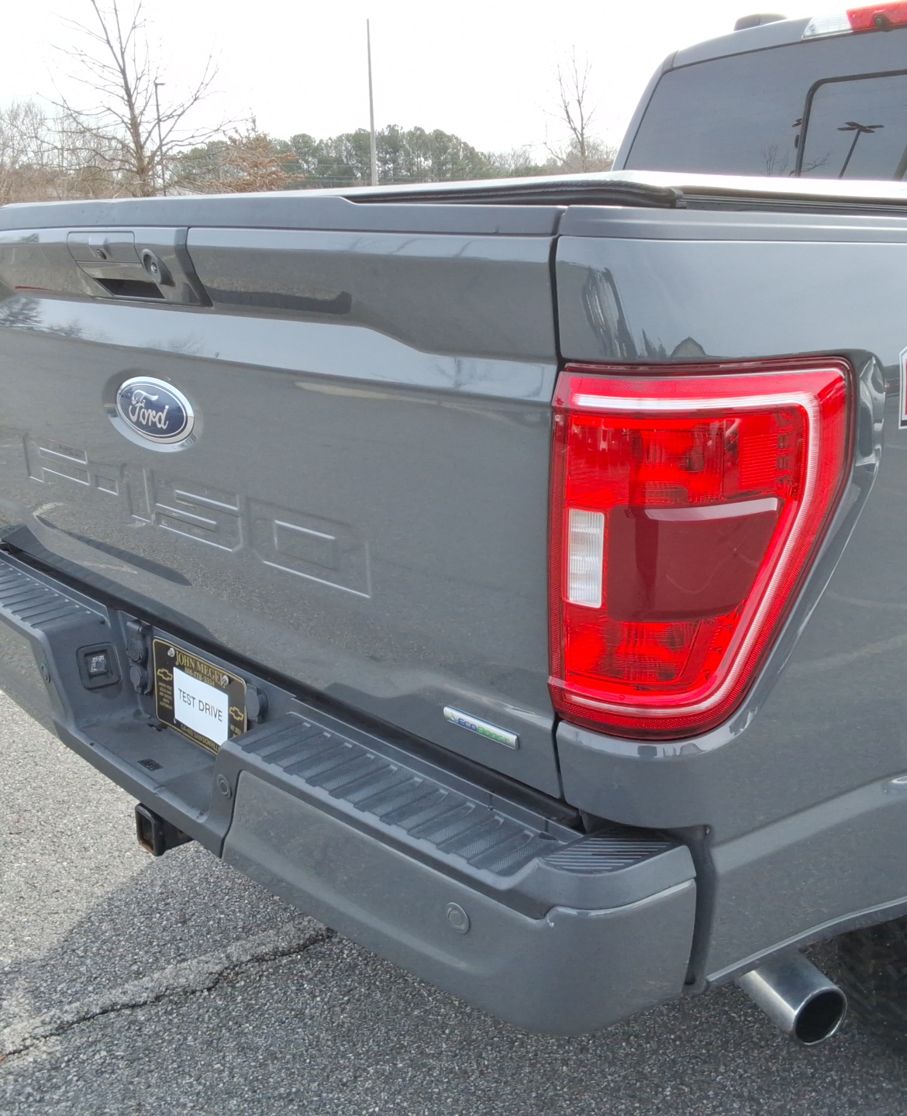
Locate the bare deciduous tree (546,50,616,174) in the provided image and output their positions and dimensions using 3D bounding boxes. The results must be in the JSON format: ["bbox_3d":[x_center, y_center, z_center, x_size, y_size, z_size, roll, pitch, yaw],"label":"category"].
[{"bbox_3d":[5.084,-15.849,47.301,3.100,8.162,3.100,1,15,6],"label":"bare deciduous tree"}]

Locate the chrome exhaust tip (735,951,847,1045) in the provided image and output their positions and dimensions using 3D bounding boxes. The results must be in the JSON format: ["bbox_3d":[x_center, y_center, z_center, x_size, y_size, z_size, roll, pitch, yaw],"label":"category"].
[{"bbox_3d":[0.467,0.603,1.716,0.092,0.092,0.170,-7,17,-22],"label":"chrome exhaust tip"}]

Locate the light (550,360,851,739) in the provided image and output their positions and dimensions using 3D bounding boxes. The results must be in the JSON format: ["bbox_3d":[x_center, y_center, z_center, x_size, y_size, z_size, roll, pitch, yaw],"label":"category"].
[{"bbox_3d":[0.246,-0.017,1.233,0.270,0.378,0.164,-14,20,-39],"label":"light"}]

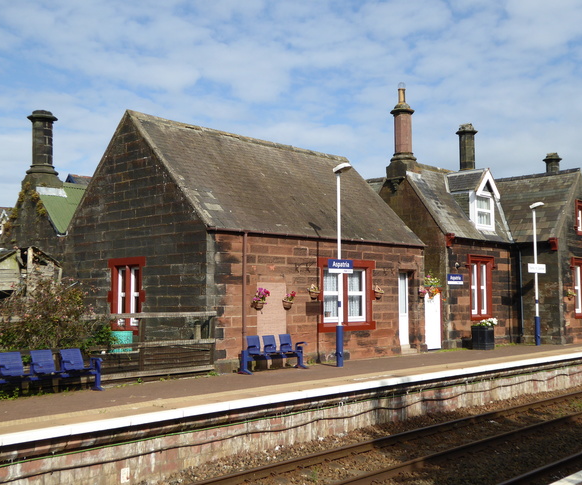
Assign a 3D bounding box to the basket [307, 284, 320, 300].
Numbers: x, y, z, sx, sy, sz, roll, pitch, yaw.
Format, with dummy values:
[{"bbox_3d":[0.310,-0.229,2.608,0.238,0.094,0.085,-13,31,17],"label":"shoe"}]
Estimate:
[{"bbox_3d":[0.663,1.479,20.350,0.320,0.430,0.240,4,-6,-44],"label":"basket"}]

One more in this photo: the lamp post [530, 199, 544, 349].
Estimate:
[{"bbox_3d":[9.574,1.182,26.782,0.280,5.580,0.500,4,-6,-45],"label":"lamp post"}]

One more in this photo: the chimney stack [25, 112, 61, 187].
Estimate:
[{"bbox_3d":[-9.643,-3.609,26.803,0.980,2.900,0.980,4,-6,-44],"label":"chimney stack"}]

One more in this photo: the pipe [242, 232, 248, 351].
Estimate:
[{"bbox_3d":[-1.240,1.580,18.565,0.100,3.720,0.100,4,-6,-44],"label":"pipe"}]

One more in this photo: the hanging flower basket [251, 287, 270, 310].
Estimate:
[{"bbox_3d":[-0.833,1.543,18.862,0.430,0.640,0.320,4,-6,-44],"label":"hanging flower basket"}]

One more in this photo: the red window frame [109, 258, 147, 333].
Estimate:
[{"bbox_3d":[-4.726,1.542,19.973,0.200,2.150,1.920,4,-6,-45],"label":"red window frame"}]

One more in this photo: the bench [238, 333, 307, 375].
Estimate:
[{"bbox_3d":[-0.415,2.995,18.664,2.140,0.930,0.600,4,-6,-44],"label":"bench"}]

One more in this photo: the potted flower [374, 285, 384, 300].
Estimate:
[{"bbox_3d":[2.879,1.627,22.473,0.270,0.460,0.220,4,-6,-44],"label":"potted flower"}]

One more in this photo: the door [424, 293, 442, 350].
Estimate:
[{"bbox_3d":[5.066,2.793,24.525,1.030,2.020,0.080,4,-6,-45],"label":"door"}]

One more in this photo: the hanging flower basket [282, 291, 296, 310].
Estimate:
[{"bbox_3d":[-0.043,1.649,19.642,0.310,0.530,0.250,4,-6,-44],"label":"hanging flower basket"}]

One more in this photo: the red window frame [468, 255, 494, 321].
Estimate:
[{"bbox_3d":[7.356,1.740,26.702,1.900,2.460,0.200,4,-6,-45],"label":"red window frame"}]

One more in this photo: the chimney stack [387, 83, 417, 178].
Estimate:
[{"bbox_3d":[4.416,-4.373,27.206,0.950,3.900,0.950,4,-6,-45],"label":"chimney stack"}]

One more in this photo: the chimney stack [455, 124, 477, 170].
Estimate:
[{"bbox_3d":[7.870,-4.188,30.777,0.880,2.200,0.880,4,-6,-45],"label":"chimney stack"}]

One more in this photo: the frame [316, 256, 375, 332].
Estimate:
[{"bbox_3d":[1.769,1.659,21.623,2.580,2.240,0.180,4,-6,-44],"label":"frame"}]

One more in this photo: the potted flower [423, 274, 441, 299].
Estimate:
[{"bbox_3d":[5.016,1.553,24.454,0.900,0.860,0.340,4,-6,-45],"label":"potted flower"}]

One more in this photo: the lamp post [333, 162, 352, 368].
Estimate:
[{"bbox_3d":[1.473,0.641,19.735,0.220,5.780,0.550,4,-6,-44],"label":"lamp post"}]

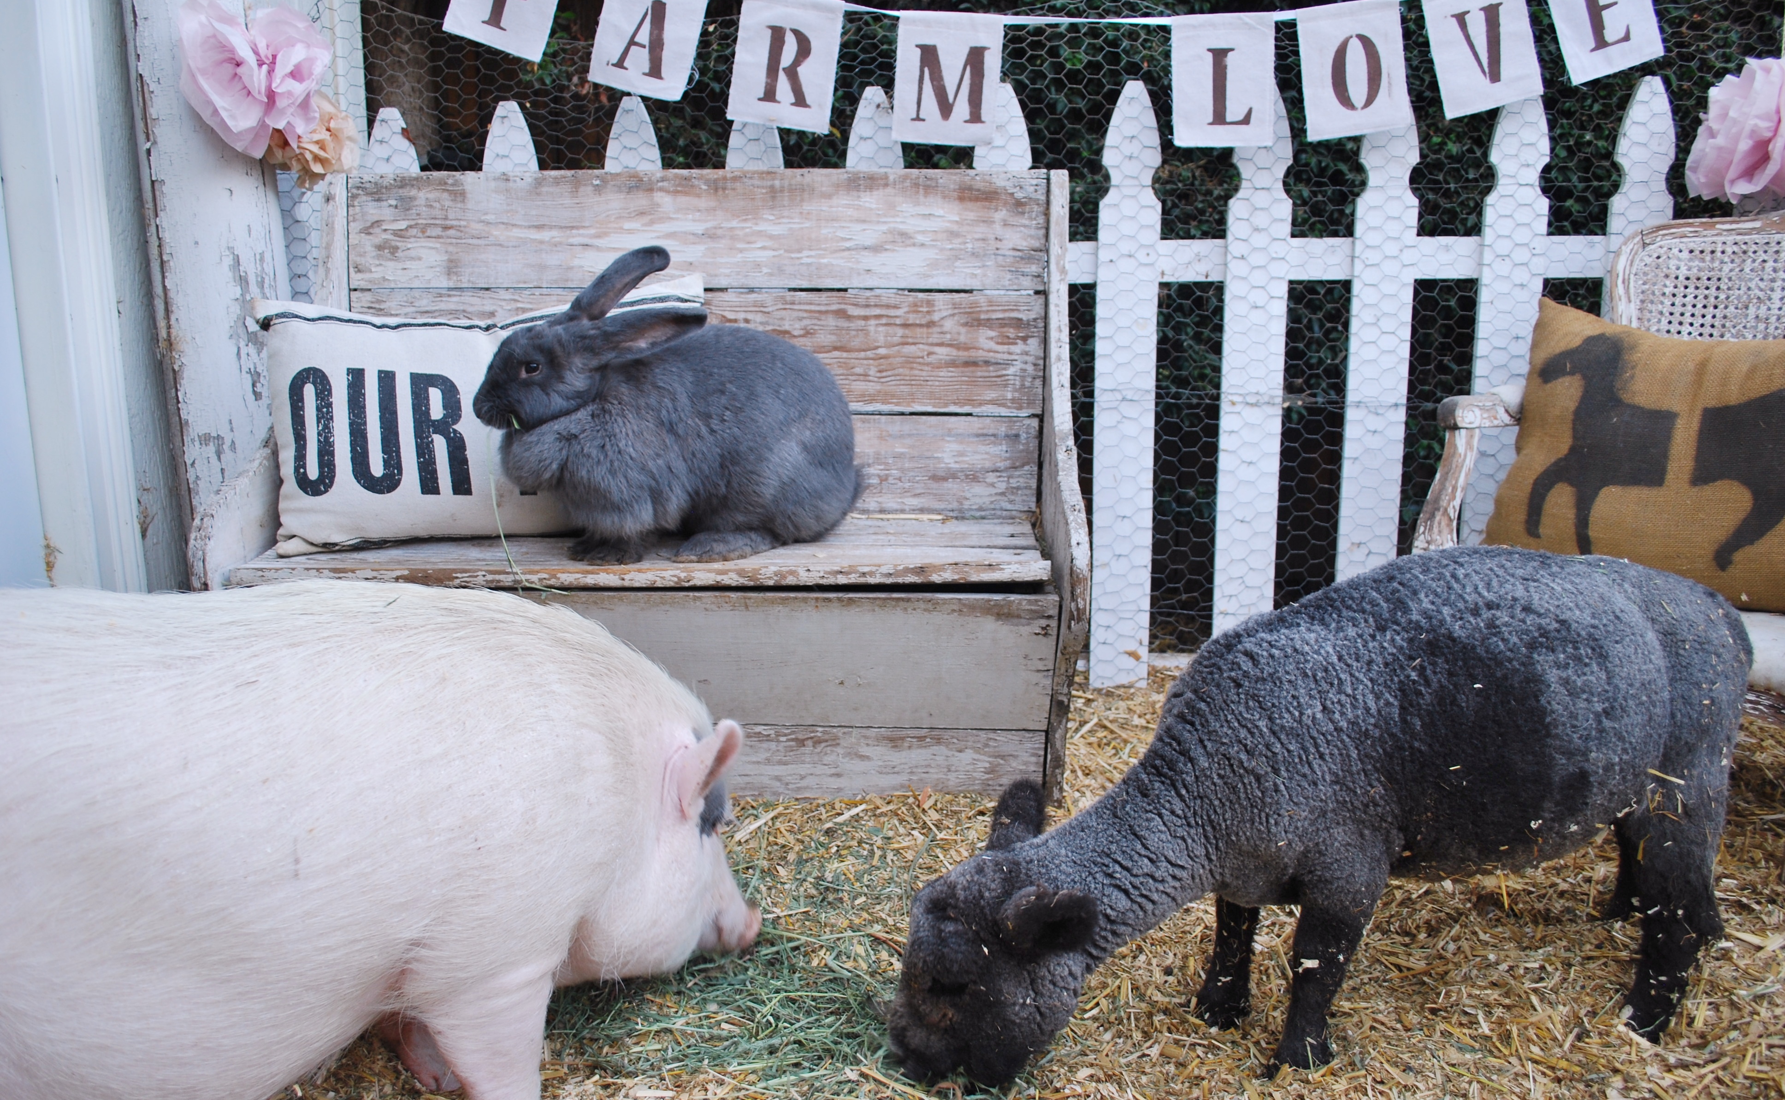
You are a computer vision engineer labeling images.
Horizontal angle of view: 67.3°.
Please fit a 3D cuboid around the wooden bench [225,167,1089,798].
[{"bbox_3d":[-0.270,-0.102,1.694,1.000,0.770,0.430,0,10,2],"label":"wooden bench"}]

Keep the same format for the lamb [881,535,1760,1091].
[{"bbox_3d":[0.356,0.198,1.099,0.700,0.390,0.210,-3,11,-14],"label":"lamb"}]

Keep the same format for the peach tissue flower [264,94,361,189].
[{"bbox_3d":[-0.751,-0.529,1.730,0.125,0.125,0.090,-3,11,-15],"label":"peach tissue flower"}]

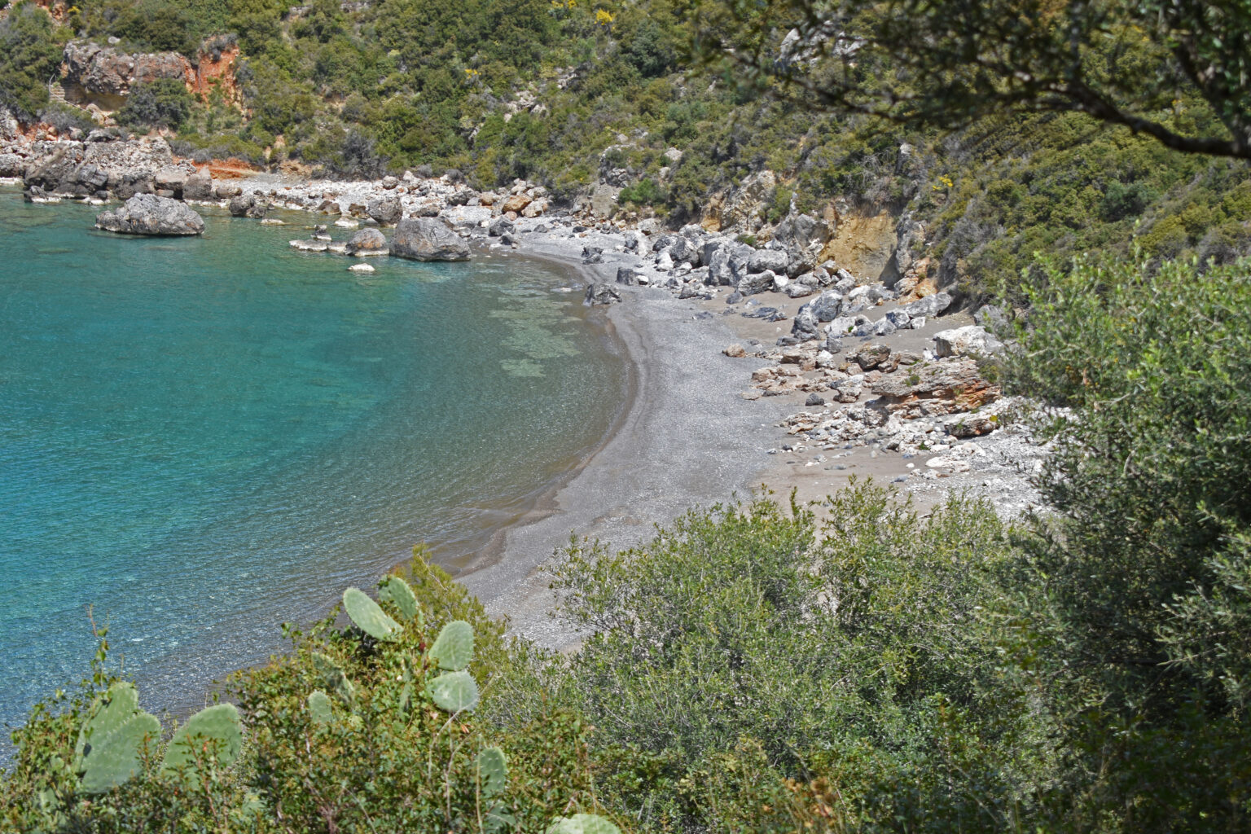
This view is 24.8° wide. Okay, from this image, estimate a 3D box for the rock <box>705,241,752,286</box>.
[{"bbox_3d":[4.343,-6.465,120.000,1.950,1.650,1.600,0,11,0],"label":"rock"}]

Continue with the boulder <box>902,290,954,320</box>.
[{"bbox_3d":[11.305,-4.204,107.000,1.920,0.880,1.100,0,11,0],"label":"boulder"}]

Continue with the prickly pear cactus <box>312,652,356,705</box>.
[{"bbox_3d":[-1.482,1.333,14.500,0.225,0.260,0.140,0,12,0],"label":"prickly pear cactus"}]

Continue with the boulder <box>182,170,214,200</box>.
[{"bbox_3d":[-26.593,-14.389,177.000,2.000,1.750,1.800,0,12,0],"label":"boulder"}]

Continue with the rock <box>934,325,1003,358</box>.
[{"bbox_3d":[11.919,-2.633,99.000,2.450,0.870,1.600,0,11,0],"label":"rock"}]

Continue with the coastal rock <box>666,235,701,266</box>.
[{"bbox_3d":[2.837,-8.106,139.000,1.700,1.420,1.500,0,12,0],"label":"coastal rock"}]

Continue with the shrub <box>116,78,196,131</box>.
[{"bbox_3d":[-30.886,-20.494,187.000,5.200,3.300,4.200,0,12,0],"label":"shrub"}]

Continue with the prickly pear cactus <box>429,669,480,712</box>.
[{"bbox_3d":[-0.678,1.086,11.300,0.197,0.165,0.080,0,11,0],"label":"prickly pear cactus"}]

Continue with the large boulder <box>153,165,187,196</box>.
[{"bbox_3d":[-28.392,-14.776,178.000,2.250,1.800,2.000,0,12,0],"label":"large boulder"}]

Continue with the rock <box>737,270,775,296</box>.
[{"bbox_3d":[5.975,-6.131,130.000,1.740,1.100,1.350,0,12,0],"label":"rock"}]

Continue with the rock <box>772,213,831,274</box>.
[{"bbox_3d":[8.420,-8.280,136.000,2.800,2.650,2.400,0,12,0],"label":"rock"}]

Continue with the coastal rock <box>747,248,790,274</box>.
[{"bbox_3d":[6.060,-6.623,121.000,1.780,0.920,1.300,0,11,0],"label":"coastal rock"}]

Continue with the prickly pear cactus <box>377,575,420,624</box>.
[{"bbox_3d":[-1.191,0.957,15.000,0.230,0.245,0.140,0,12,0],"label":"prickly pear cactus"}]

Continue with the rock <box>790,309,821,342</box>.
[{"bbox_3d":[7.615,-3.849,120.000,1.270,1.280,1.100,0,12,0],"label":"rock"}]

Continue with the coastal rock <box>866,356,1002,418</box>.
[{"bbox_3d":[9.879,-0.952,91.000,4.000,1.400,2.700,0,11,0],"label":"coastal rock"}]

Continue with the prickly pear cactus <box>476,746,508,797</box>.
[{"bbox_3d":[-0.480,1.283,10.300,0.117,0.180,0.070,0,11,0],"label":"prickly pear cactus"}]

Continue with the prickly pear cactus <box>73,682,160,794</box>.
[{"bbox_3d":[-1.643,1.037,9.200,0.285,0.345,0.160,0,11,0],"label":"prickly pear cactus"}]

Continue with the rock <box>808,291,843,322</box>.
[{"bbox_3d":[7.646,-4.226,109.000,1.350,1.020,1.200,0,11,0],"label":"rock"}]

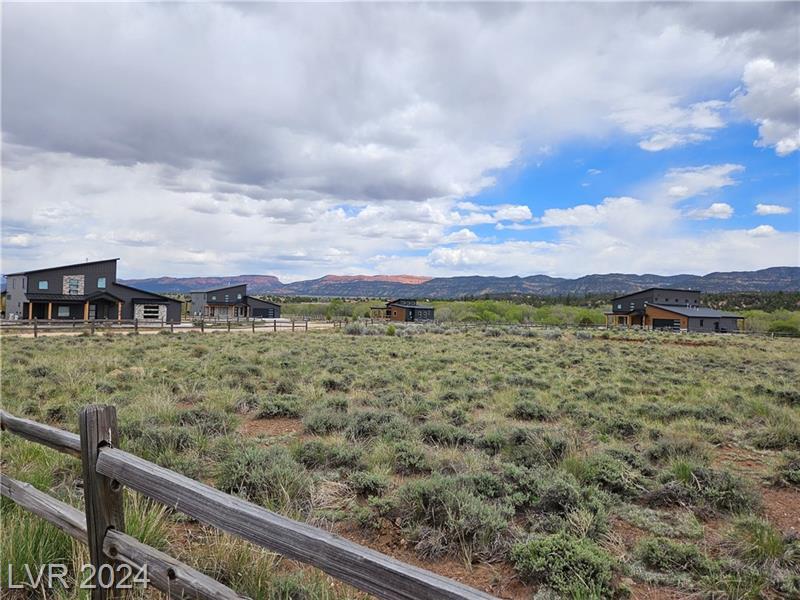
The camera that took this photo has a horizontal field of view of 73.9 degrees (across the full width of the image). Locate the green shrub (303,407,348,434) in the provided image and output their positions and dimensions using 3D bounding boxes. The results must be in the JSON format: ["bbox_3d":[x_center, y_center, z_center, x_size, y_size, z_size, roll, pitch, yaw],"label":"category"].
[{"bbox_3d":[-1.011,1.622,7.259,0.628,0.332,0.534,2,-2,-8],"label":"green shrub"}]

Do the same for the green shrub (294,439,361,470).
[{"bbox_3d":[-0.769,1.615,5.684,0.748,0.266,0.636,2,-2,-7],"label":"green shrub"}]

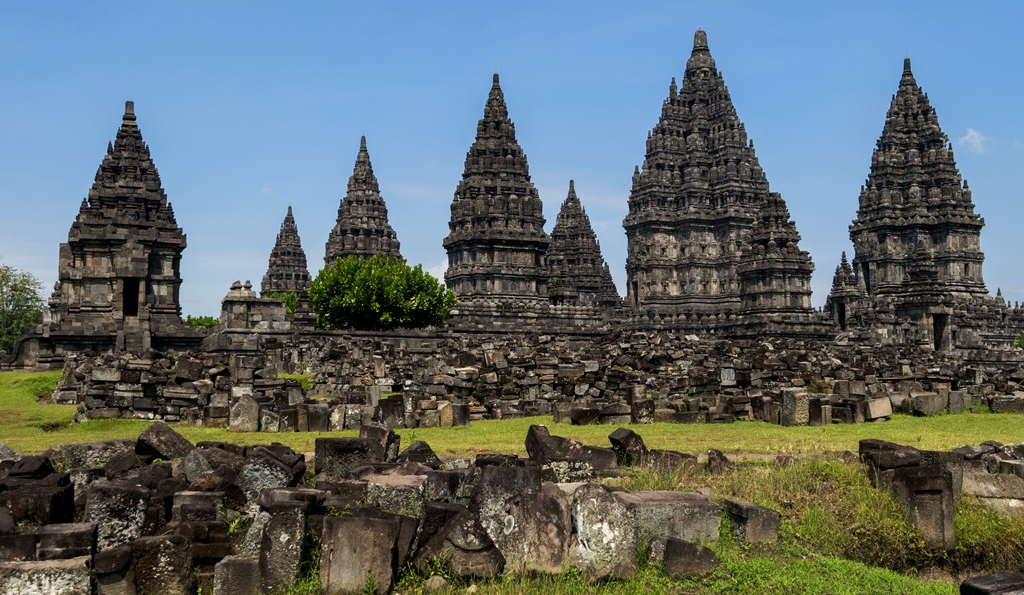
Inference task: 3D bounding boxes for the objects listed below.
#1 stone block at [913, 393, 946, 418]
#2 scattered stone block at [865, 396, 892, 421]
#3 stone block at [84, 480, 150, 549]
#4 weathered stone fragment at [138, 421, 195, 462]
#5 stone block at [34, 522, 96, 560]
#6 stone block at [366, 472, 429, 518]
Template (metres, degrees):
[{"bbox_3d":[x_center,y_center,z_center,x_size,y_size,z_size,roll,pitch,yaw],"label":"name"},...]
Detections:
[{"bbox_3d":[8.349,2.172,19.909,0.480,0.420,0.480,1,-3,-20],"label":"stone block"},{"bbox_3d":[6.852,2.079,18.613,0.440,0.360,0.320,-12,-3,-1],"label":"scattered stone block"},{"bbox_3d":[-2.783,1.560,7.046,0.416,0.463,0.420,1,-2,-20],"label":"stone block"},{"bbox_3d":[-3.112,1.284,8.942,0.430,0.240,0.340,31,-14,-18],"label":"weathered stone fragment"},{"bbox_3d":[-2.609,1.430,5.850,0.300,0.143,0.300,1,-2,-19],"label":"stone block"},{"bbox_3d":[-0.923,1.603,7.995,0.486,0.303,0.500,0,-2,-5],"label":"stone block"}]

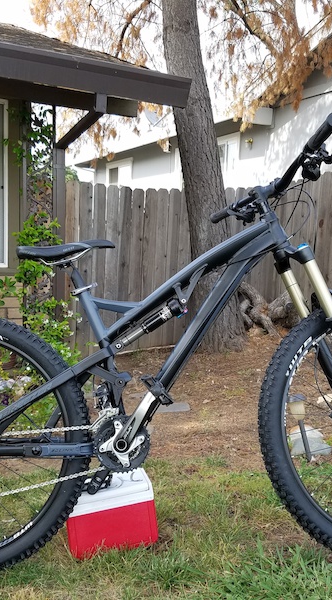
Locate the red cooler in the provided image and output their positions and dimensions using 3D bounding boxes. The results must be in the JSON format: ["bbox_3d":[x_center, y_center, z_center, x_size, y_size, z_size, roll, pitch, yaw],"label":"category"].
[{"bbox_3d":[-0.168,0.655,1.930,0.258,0.183,0.178,-8,8,-8],"label":"red cooler"}]

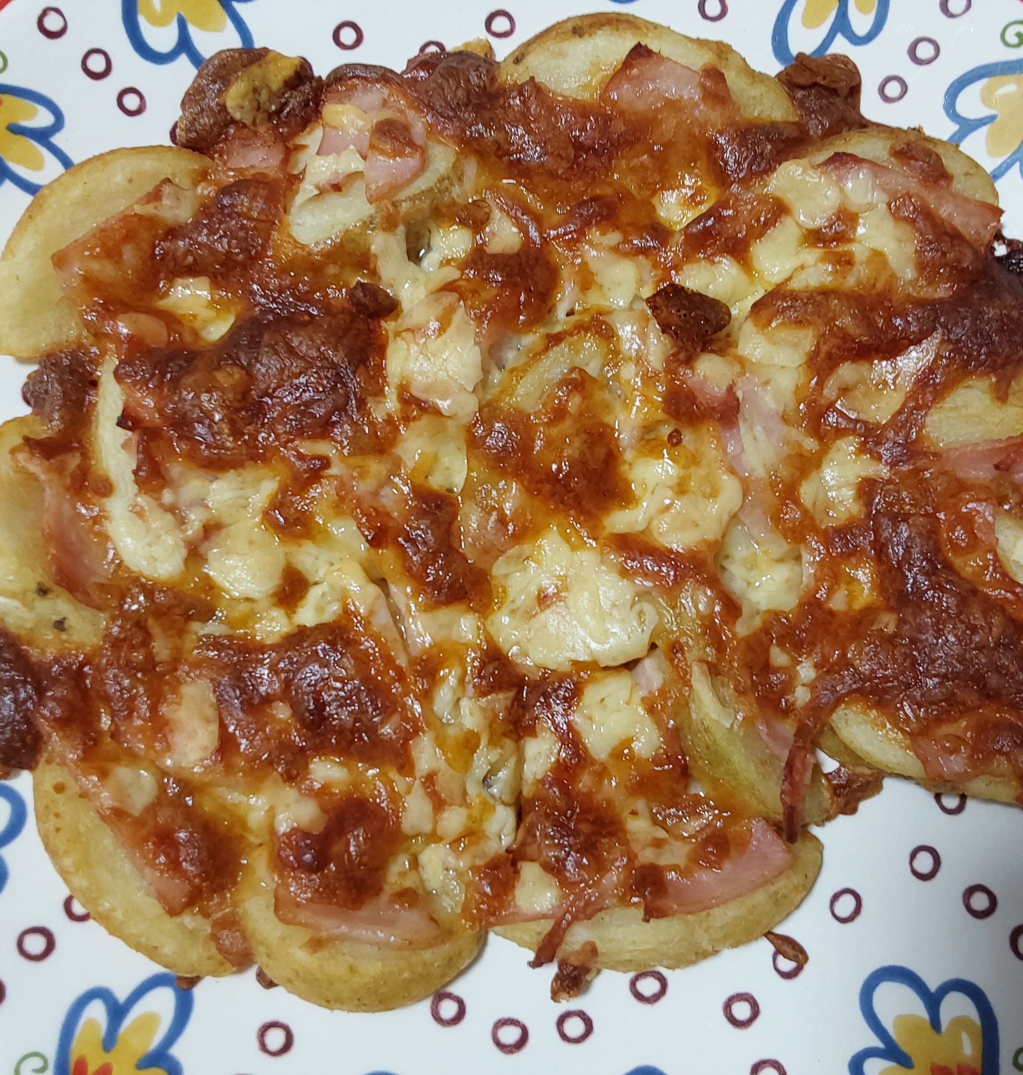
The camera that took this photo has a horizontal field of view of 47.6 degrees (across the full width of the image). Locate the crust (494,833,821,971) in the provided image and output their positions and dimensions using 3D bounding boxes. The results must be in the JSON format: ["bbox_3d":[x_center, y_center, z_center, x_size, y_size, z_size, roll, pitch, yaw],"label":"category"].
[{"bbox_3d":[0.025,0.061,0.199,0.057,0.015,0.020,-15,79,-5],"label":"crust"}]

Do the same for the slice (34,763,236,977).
[{"bbox_3d":[-0.063,0.057,0.198,0.049,0.015,0.017,44,81,7],"label":"slice"}]

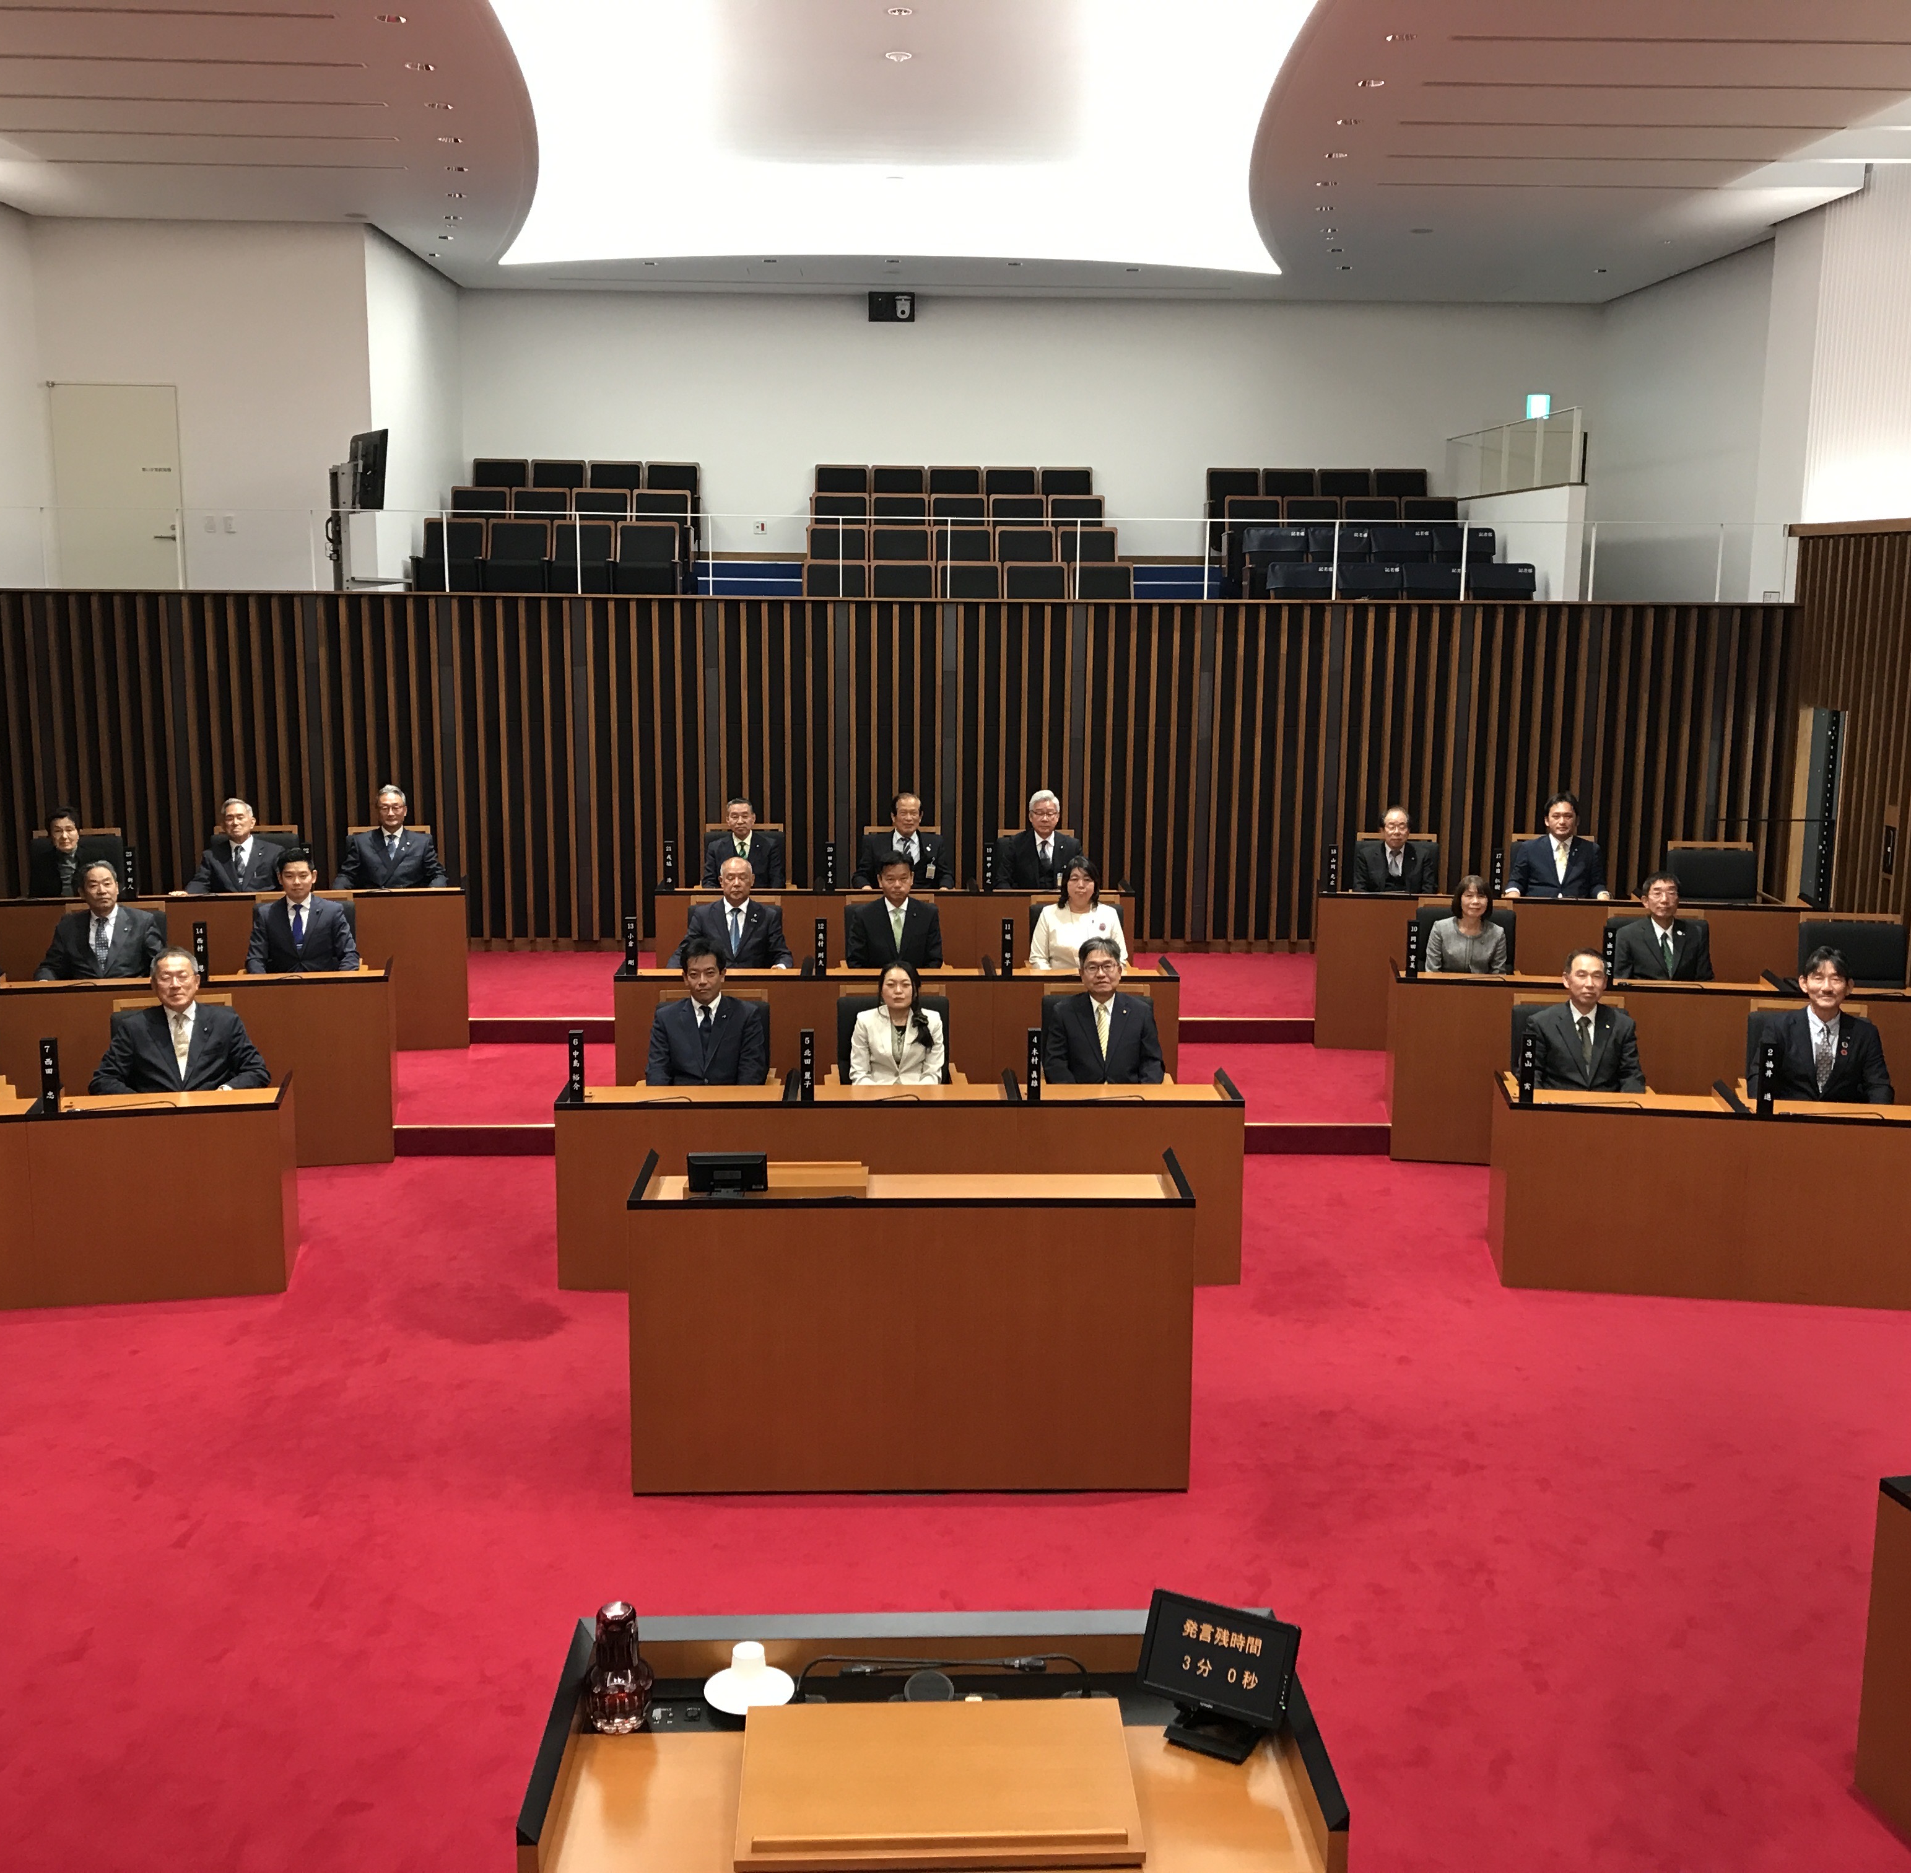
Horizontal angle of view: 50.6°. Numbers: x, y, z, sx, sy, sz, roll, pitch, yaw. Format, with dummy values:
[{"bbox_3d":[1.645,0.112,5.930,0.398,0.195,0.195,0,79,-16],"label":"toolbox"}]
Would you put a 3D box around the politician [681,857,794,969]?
[{"bbox_3d":[-1.155,0.254,10.669,0.590,1.284,0.796,0,10,-2],"label":"politician"}]

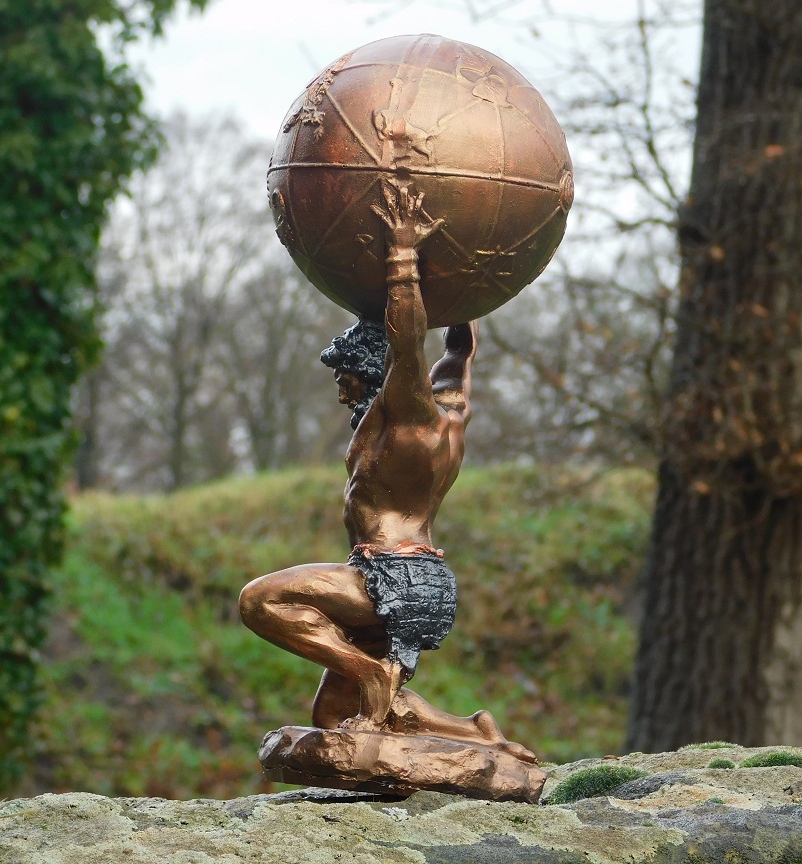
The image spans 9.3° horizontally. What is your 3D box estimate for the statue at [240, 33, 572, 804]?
[{"bbox_3d":[0.003,-0.009,2.600,0.168,0.402,0.161,3,0,12],"label":"statue"}]

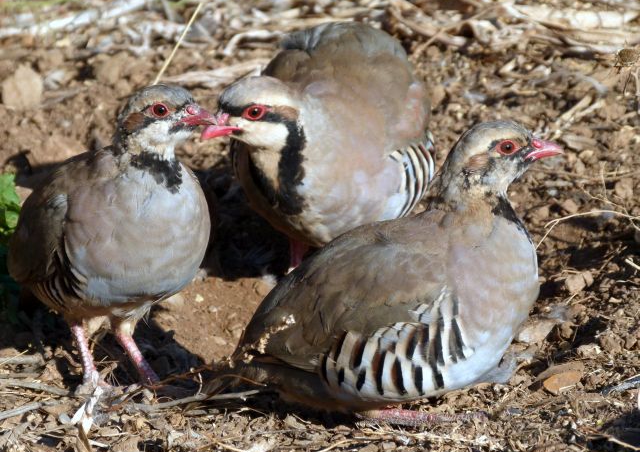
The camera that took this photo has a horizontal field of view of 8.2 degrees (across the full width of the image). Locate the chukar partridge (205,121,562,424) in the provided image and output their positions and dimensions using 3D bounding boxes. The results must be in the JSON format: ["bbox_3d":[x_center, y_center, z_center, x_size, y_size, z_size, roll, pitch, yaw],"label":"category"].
[{"bbox_3d":[0.042,0.027,2.994,0.250,0.215,0.135,5,24,11],"label":"chukar partridge"}]

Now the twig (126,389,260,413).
[{"bbox_3d":[-0.087,0.119,3.038,0.093,0.012,0.014,-5,24,-11],"label":"twig"}]

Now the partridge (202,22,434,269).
[{"bbox_3d":[-0.011,-0.044,3.197,0.140,0.180,0.250,13,27,27],"label":"partridge"}]

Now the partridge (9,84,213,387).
[{"bbox_3d":[-0.146,-0.011,3.036,0.135,0.250,0.235,-14,28,-29],"label":"partridge"}]

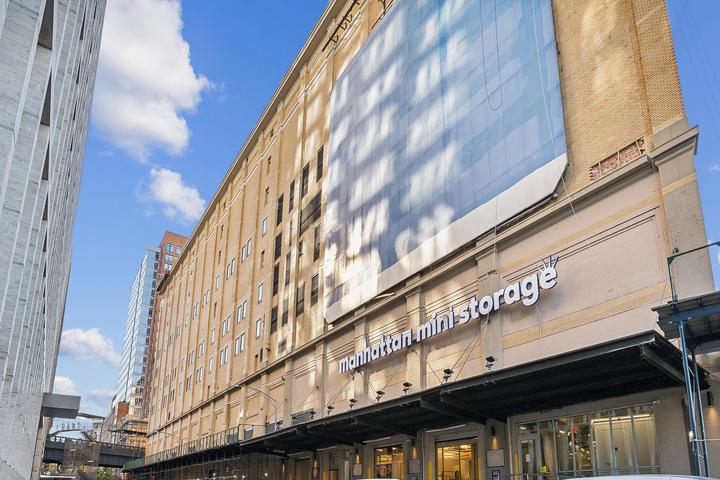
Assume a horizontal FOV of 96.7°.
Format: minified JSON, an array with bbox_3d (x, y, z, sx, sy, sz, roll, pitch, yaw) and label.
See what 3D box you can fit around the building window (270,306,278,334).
[{"bbox_3d":[-7.111,6.756,26.714,0.200,2.213,0.985,10,-14,-40],"label":"building window"}]

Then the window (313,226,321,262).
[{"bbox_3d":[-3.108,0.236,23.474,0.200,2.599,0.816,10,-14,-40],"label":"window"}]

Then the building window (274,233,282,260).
[{"bbox_3d":[-7.106,0.629,28.001,0.200,2.186,0.995,10,-14,-40],"label":"building window"}]

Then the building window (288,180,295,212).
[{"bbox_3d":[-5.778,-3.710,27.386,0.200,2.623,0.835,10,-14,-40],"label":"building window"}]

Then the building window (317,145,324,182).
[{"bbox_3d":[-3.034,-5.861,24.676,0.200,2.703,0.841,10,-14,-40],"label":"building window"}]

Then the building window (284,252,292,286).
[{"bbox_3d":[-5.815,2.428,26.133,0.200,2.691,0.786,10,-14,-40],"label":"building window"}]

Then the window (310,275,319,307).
[{"bbox_3d":[-3.186,3.608,22.852,0.200,2.139,0.884,10,-14,-40],"label":"window"}]

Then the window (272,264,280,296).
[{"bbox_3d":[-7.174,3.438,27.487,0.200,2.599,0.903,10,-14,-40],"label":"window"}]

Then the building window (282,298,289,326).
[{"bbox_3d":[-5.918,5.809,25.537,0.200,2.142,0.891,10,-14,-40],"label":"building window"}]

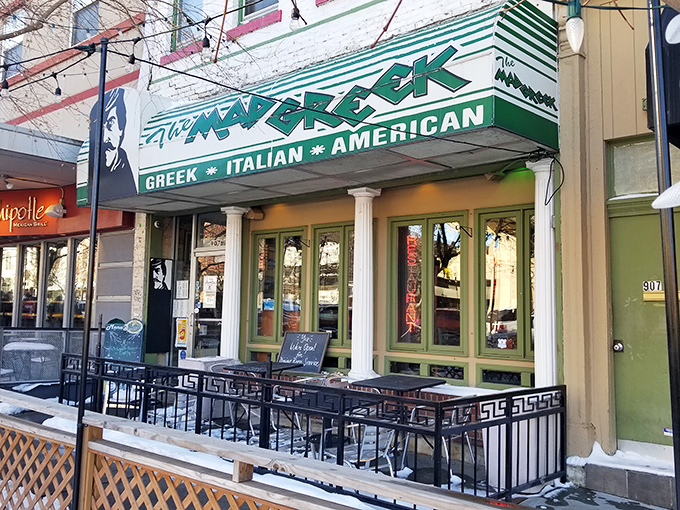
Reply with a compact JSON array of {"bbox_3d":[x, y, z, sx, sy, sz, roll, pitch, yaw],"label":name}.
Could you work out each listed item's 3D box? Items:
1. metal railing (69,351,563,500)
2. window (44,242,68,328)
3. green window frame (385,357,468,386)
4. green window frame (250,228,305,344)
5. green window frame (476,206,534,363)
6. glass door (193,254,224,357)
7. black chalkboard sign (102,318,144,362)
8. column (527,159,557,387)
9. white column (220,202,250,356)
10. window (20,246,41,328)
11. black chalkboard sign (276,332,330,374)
[{"bbox_3d":[-0.854,1.698,5.751,6.130,0.870,1.500,-3,-7,34],"label":"metal railing"},{"bbox_3d":[-5.749,0.642,10.326,0.851,1.876,0.100,-3,-7,34],"label":"window"},{"bbox_3d":[1.080,1.484,6.535,1.162,0.284,0.100,-3,-8,33],"label":"green window frame"},{"bbox_3d":[-0.883,0.451,7.331,1.059,1.658,0.100,-3,-7,34],"label":"green window frame"},{"bbox_3d":[2.144,0.309,5.973,1.156,1.820,0.100,-3,-8,33],"label":"green window frame"},{"bbox_3d":[-2.226,1.037,8.837,0.920,2.130,0.080,-3,-8,33],"label":"glass door"},{"bbox_3d":[-2.968,1.470,7.050,0.530,1.180,0.400,2,-6,-10],"label":"black chalkboard sign"},{"bbox_3d":[2.164,0.222,5.375,0.270,2.432,0.290,-3,-8,33],"label":"column"},{"bbox_3d":[-1.668,0.459,7.894,0.305,2.382,0.305,-3,-8,33],"label":"white column"},{"bbox_3d":[-6.630,0.706,10.924,0.856,1.918,0.100,-3,-7,34],"label":"window"},{"bbox_3d":[-0.482,1.288,6.761,0.690,0.545,0.035,-2,-30,30],"label":"black chalkboard sign"}]

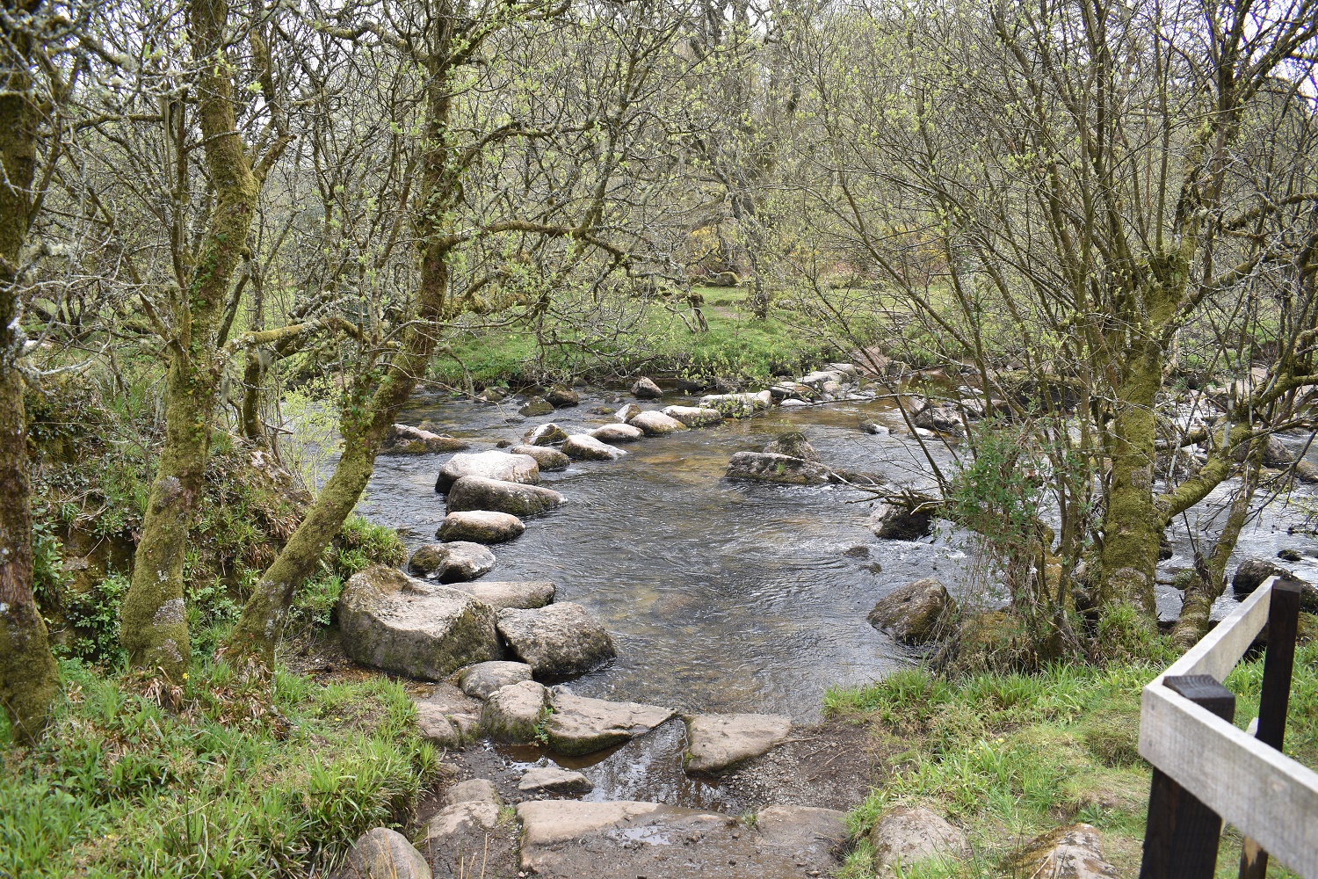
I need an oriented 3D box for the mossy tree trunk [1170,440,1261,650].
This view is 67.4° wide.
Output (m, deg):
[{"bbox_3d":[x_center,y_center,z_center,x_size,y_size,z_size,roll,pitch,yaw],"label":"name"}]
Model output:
[{"bbox_3d":[3.606,0.680,6.424,0.410,1.340,0.320,5,12,23],"label":"mossy tree trunk"}]

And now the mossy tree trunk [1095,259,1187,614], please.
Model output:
[{"bbox_3d":[3.198,0.026,6.572,0.430,2.430,0.430,5,12,23],"label":"mossy tree trunk"}]

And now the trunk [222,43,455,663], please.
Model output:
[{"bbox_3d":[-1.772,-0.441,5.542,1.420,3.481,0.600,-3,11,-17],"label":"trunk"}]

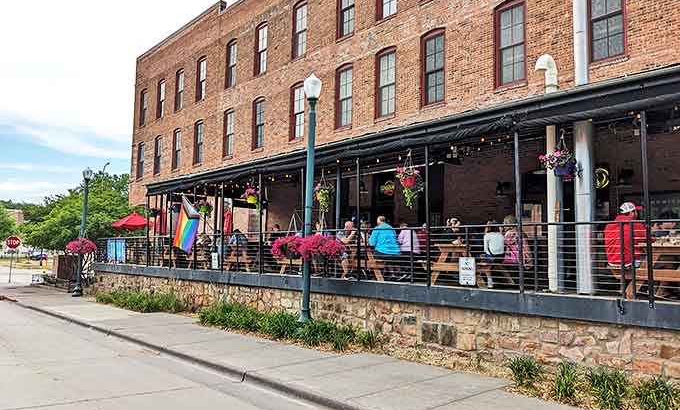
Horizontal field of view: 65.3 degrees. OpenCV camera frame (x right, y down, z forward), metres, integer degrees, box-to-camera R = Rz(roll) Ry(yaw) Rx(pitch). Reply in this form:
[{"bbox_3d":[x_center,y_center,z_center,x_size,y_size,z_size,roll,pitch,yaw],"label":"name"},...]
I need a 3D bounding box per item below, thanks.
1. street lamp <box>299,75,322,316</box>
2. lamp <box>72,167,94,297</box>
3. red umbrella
[{"bbox_3d":[-0.665,-0.112,11.416,0.385,5.578,0.385,2,-5,0],"label":"street lamp"},{"bbox_3d":[-10.996,1.122,22.692,0.385,5.497,0.385,7,-8,-41],"label":"lamp"},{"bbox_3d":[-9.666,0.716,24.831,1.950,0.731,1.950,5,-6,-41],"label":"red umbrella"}]

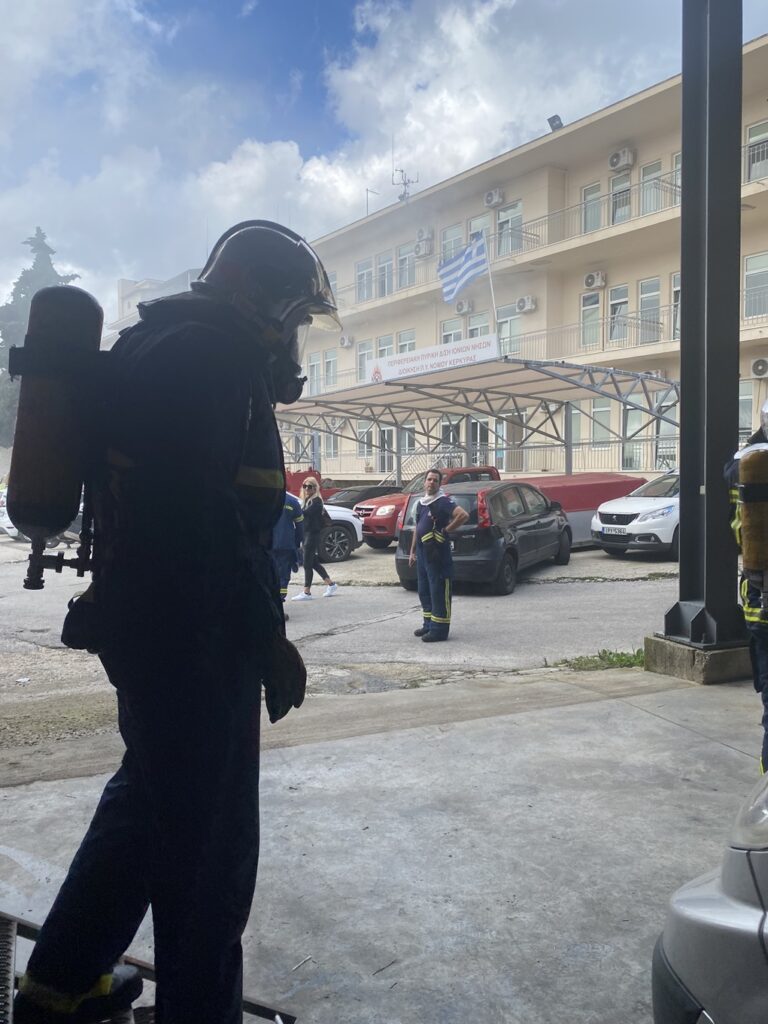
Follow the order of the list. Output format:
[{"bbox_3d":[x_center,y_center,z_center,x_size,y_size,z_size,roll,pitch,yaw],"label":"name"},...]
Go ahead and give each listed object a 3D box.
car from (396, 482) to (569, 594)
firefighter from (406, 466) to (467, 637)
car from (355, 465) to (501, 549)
[{"bbox_3d":[1.768,0.258,12.547,1.700,1.550,4.080,1,6,31],"label":"car"},{"bbox_3d":[0.553,0.450,8.033,0.600,1.780,0.420,2,4,38],"label":"firefighter"},{"bbox_3d":[1.676,-0.117,17.609,5.050,1.750,1.800,-5,5,-31],"label":"car"}]

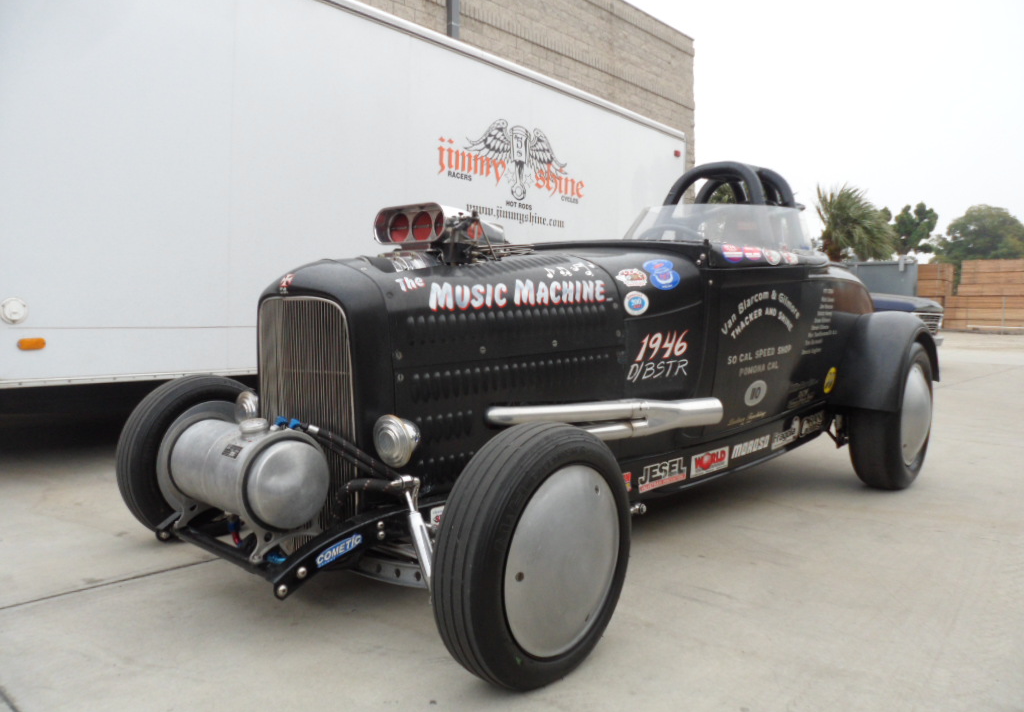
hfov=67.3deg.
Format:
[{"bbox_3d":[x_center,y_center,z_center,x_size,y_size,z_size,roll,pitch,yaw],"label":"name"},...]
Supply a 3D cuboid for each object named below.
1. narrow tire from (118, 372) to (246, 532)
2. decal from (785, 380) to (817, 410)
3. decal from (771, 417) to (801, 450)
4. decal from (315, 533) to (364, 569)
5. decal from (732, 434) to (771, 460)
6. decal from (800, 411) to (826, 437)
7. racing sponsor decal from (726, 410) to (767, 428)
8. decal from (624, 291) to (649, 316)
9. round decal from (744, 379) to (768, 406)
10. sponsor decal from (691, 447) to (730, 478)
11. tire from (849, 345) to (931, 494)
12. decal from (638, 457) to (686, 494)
[{"bbox_3d":[-1.104,0.362,2.764,0.136,0.584,0.584,4,5,41],"label":"narrow tire"},{"bbox_3d":[1.298,0.167,3.421,0.010,0.094,0.318,4,8,42],"label":"decal"},{"bbox_3d":[1.149,0.327,3.226,0.236,0.095,0.010,-12,12,-41],"label":"decal"},{"bbox_3d":[-0.422,0.478,1.889,0.129,0.024,0.010,-24,19,-39],"label":"decal"},{"bbox_3d":[0.948,0.359,3.047,0.278,0.051,0.010,-8,9,-42],"label":"decal"},{"bbox_3d":[1.390,0.311,3.556,0.010,0.070,0.297,4,8,41],"label":"decal"},{"bbox_3d":[0.917,0.244,2.991,0.273,0.022,0.010,-8,9,-41],"label":"racing sponsor decal"},{"bbox_3d":[0.418,-0.175,2.576,0.105,0.092,0.012,-2,-17,-36],"label":"decal"},{"bbox_3d":[0.979,0.150,3.083,0.010,0.096,0.188,4,7,44],"label":"round decal"},{"bbox_3d":[0.739,0.394,2.860,0.245,0.080,0.010,-6,8,-41],"label":"sponsor decal"},{"bbox_3d":[1.852,0.288,3.738,0.235,0.712,0.712,4,5,40],"label":"tire"},{"bbox_3d":[0.513,0.404,2.600,0.280,0.083,0.010,-5,7,-44],"label":"decal"}]

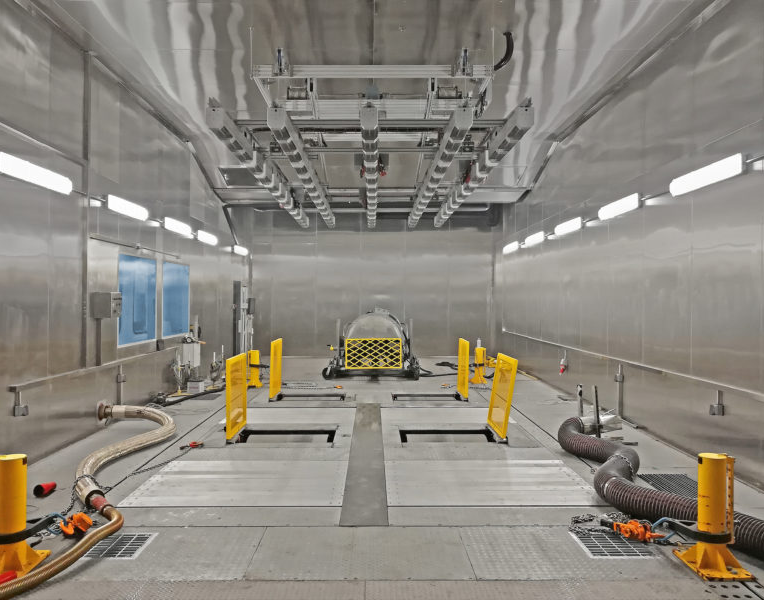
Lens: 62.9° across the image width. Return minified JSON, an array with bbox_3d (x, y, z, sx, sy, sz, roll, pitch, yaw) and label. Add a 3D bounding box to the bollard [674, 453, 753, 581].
[{"bbox_3d":[1.945,1.237,3.690,0.280,0.646,0.395,0,0,-1],"label":"bollard"}]

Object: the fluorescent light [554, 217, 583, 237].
[{"bbox_3d":[2.907,-1.121,9.730,0.100,0.160,1.270,0,0,-1],"label":"fluorescent light"}]

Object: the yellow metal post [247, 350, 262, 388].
[{"bbox_3d":[-2.274,1.237,11.155,0.280,0.646,0.380,0,0,-1],"label":"yellow metal post"}]

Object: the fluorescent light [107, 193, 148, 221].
[{"bbox_3d":[-3.144,-1.121,7.686,0.100,0.160,1.270,0,0,-1],"label":"fluorescent light"}]

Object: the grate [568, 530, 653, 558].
[{"bbox_3d":[1.463,1.572,3.987,0.410,0.035,0.430,0,0,-1],"label":"grate"}]

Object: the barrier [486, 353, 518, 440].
[{"bbox_3d":[1.327,1.044,6.904,0.050,0.833,0.787,9,0,-1],"label":"barrier"}]

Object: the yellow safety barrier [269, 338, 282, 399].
[{"bbox_3d":[-1.611,1.038,9.531,0.050,0.833,0.787,1,0,-1],"label":"yellow safety barrier"}]

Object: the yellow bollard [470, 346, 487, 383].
[{"bbox_3d":[1.840,1.237,11.854,0.280,0.650,0.430,0,0,-1],"label":"yellow bollard"}]

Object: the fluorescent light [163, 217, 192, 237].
[{"bbox_3d":[-3.170,-1.121,9.632,0.100,0.160,1.270,0,0,-1],"label":"fluorescent light"}]

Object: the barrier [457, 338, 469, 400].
[{"bbox_3d":[1.250,1.039,9.560,0.050,0.833,0.787,2,0,-1],"label":"barrier"}]

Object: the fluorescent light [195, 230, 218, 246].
[{"bbox_3d":[-3.194,-1.121,11.350,0.100,0.160,1.270,0,0,-1],"label":"fluorescent light"}]

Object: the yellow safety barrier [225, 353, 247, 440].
[{"bbox_3d":[-1.595,1.038,6.879,0.050,0.833,0.787,0,0,-1],"label":"yellow safety barrier"}]

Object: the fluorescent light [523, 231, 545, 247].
[{"bbox_3d":[2.842,-1.101,11.432,0.090,0.162,1.241,0,0,-1],"label":"fluorescent light"}]

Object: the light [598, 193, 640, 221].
[{"bbox_3d":[2.904,-1.101,7.582,0.090,0.162,1.241,0,0,-1],"label":"light"}]

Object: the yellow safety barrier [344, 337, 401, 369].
[{"bbox_3d":[-0.154,1.015,11.750,1.064,0.571,0.040,0,0,-1],"label":"yellow safety barrier"}]

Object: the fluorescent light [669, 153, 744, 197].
[{"bbox_3d":[2.935,-1.101,5.635,0.090,0.162,1.241,0,0,-1],"label":"fluorescent light"}]

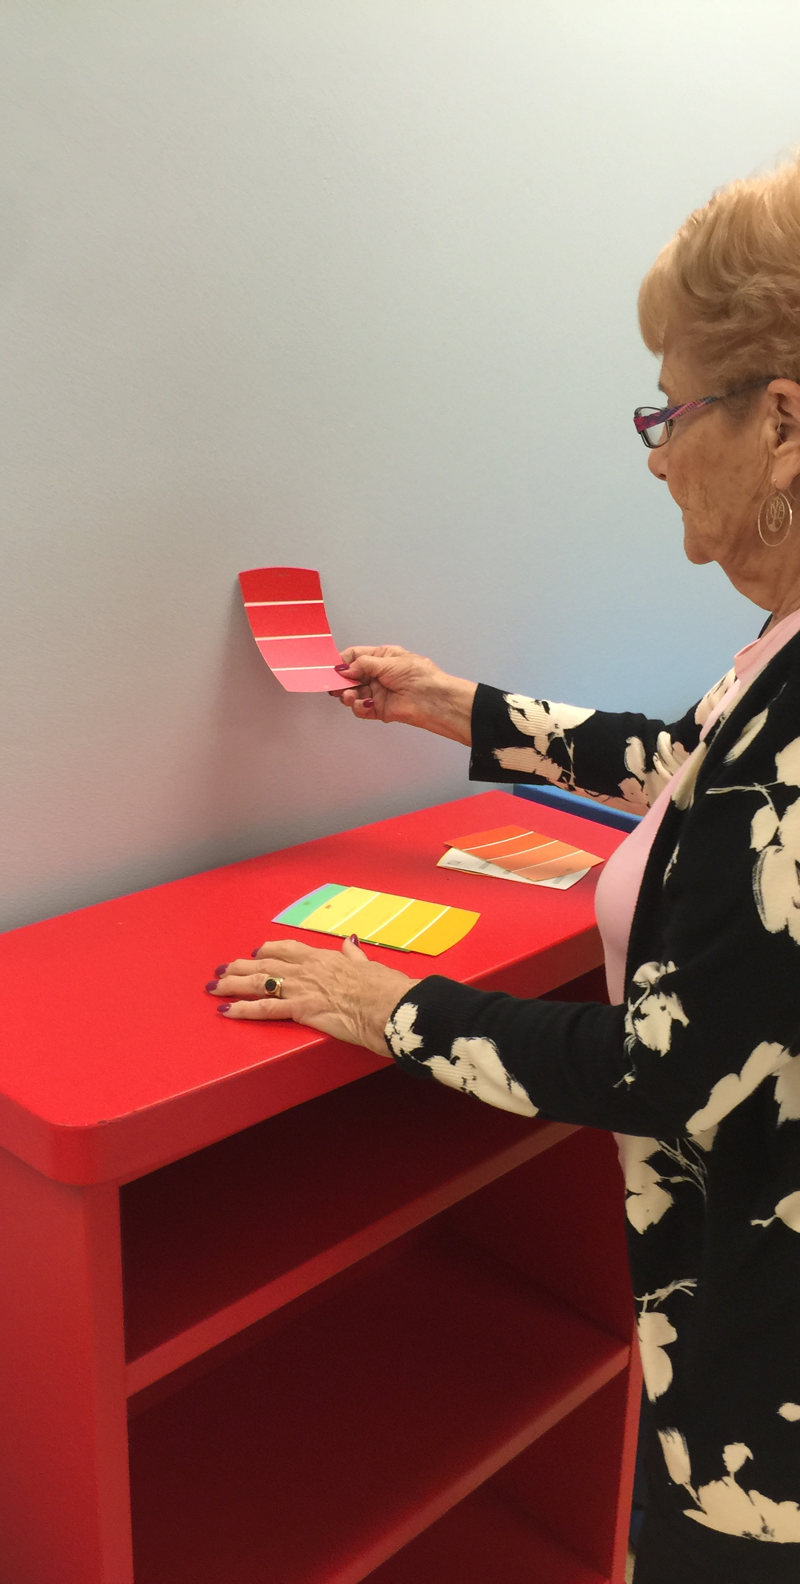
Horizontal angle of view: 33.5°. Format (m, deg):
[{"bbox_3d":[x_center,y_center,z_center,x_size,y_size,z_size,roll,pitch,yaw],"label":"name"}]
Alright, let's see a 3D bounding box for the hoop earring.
[{"bbox_3d":[0.232,-0.170,0.820,0.003,0.036,0.034,-5,17,-20],"label":"hoop earring"}]

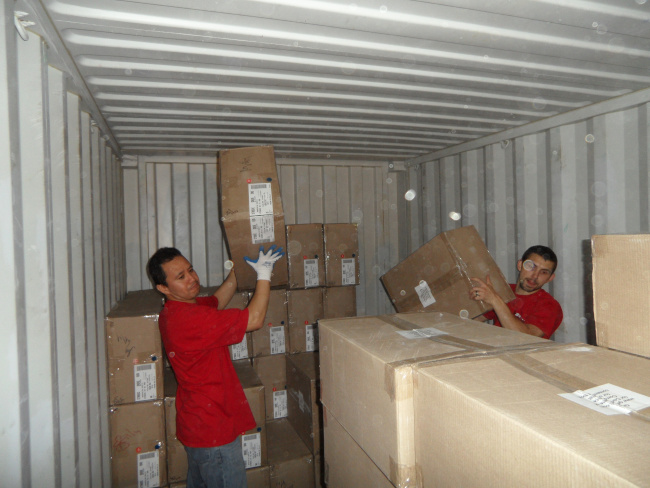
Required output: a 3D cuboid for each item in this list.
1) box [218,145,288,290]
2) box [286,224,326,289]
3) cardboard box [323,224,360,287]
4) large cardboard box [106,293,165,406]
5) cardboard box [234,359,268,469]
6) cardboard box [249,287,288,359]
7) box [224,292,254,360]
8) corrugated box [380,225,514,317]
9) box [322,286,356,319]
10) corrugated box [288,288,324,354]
[{"bbox_3d":[-0.356,-0.119,2.312,0.264,0.456,0.565,-7,-38,-8],"label":"box"},{"bbox_3d":[-0.217,0.088,3.496,0.264,0.456,0.565,-2,1,-19],"label":"box"},{"bbox_3d":[0.039,0.079,3.582,0.264,0.456,0.565,-2,1,-19],"label":"cardboard box"},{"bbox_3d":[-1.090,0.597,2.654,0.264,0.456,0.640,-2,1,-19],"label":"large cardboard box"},{"bbox_3d":[-0.550,1.034,2.801,0.264,0.456,0.565,-2,1,-19],"label":"cardboard box"},{"bbox_3d":[-0.479,0.556,3.415,0.264,0.456,0.565,-2,1,-19],"label":"cardboard box"},{"bbox_3d":[-0.741,0.565,3.327,0.264,0.456,0.565,-2,1,-19],"label":"box"},{"bbox_3d":[0.681,0.251,2.585,0.264,0.456,0.570,-11,-21,-37],"label":"corrugated box"},{"bbox_3d":[0.033,0.539,3.586,0.264,0.456,0.565,-2,1,-19],"label":"box"},{"bbox_3d":[-0.220,0.547,3.502,0.264,0.456,0.565,-2,1,-19],"label":"corrugated box"}]

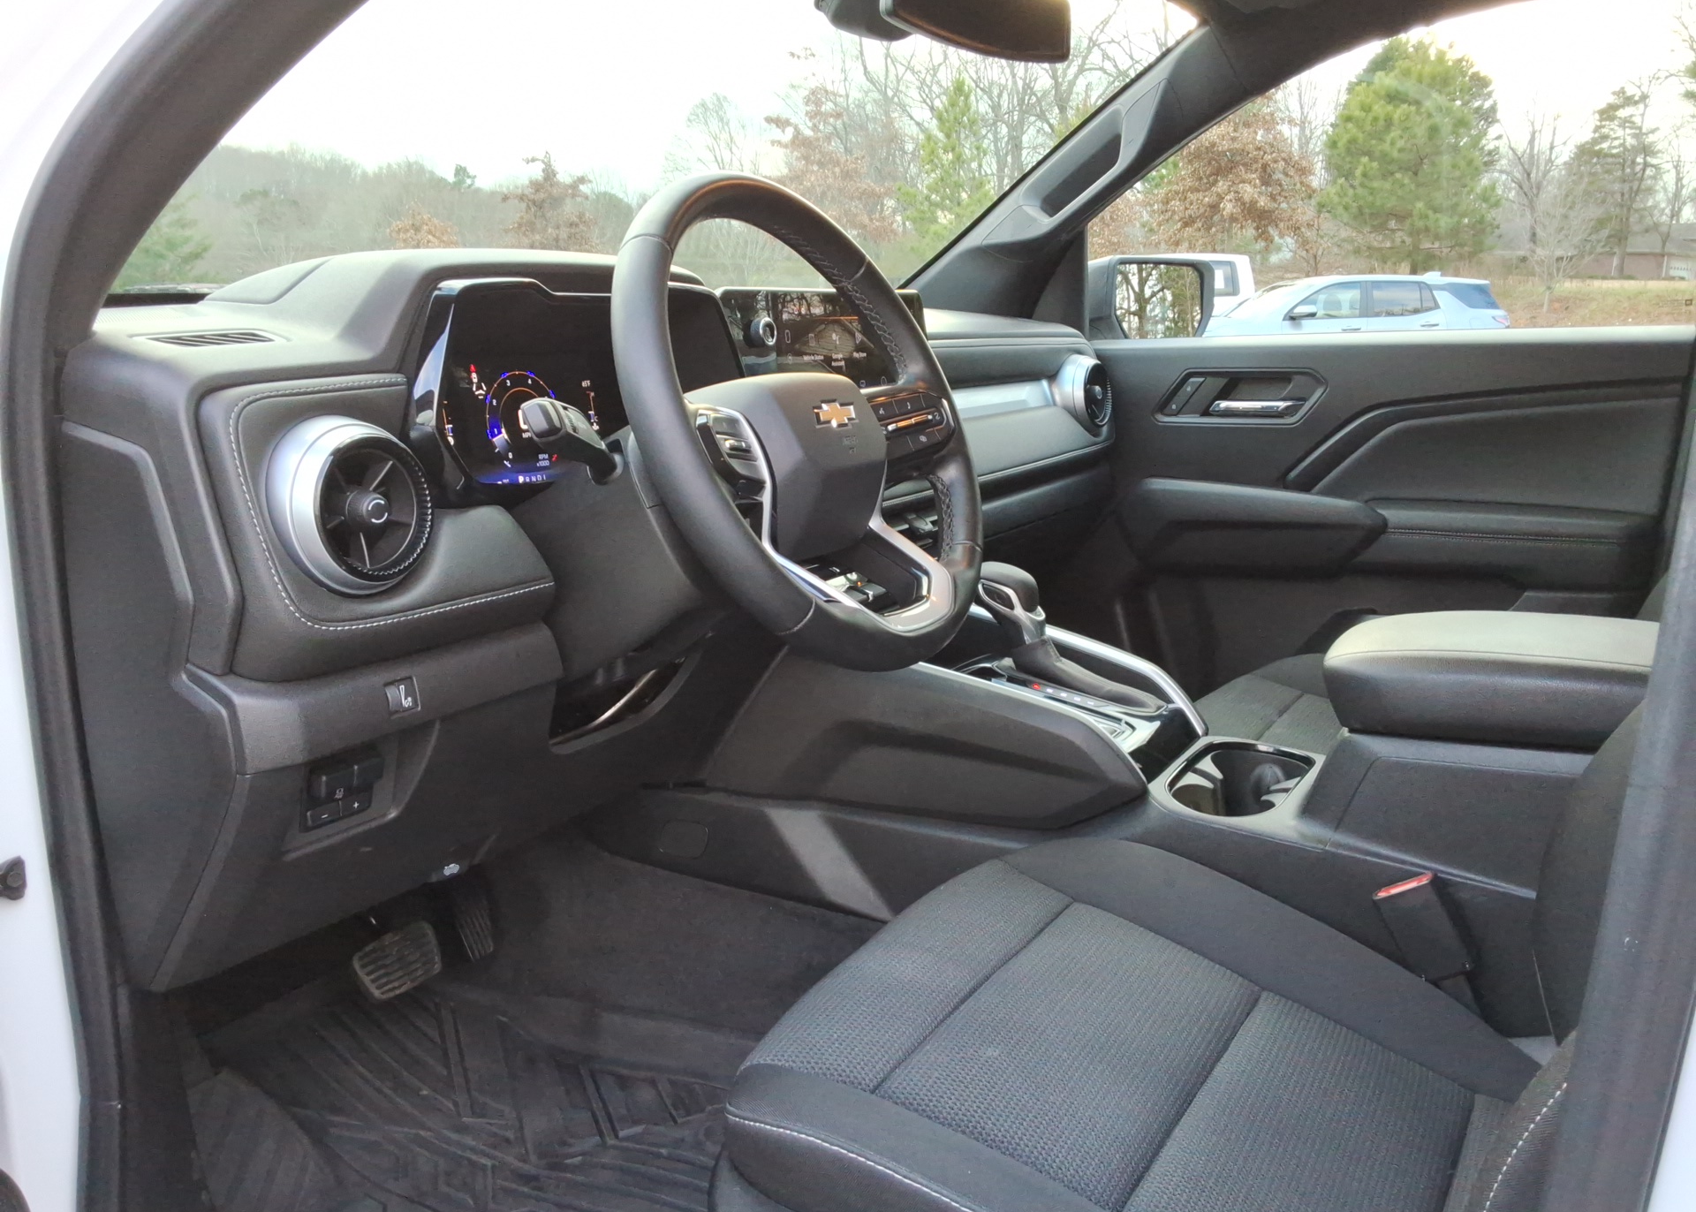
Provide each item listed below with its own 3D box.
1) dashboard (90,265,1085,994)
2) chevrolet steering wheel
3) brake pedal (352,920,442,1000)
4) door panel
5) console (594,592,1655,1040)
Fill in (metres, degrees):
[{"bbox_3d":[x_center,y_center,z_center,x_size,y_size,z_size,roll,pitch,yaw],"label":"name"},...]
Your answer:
[{"bbox_3d":[-0.135,-0.110,1.496,0.510,0.520,1.440,4,13,30],"label":"dashboard"},{"bbox_3d":[-0.043,-0.131,0.996,0.100,0.365,0.380,-23,-1,33],"label":"chevrolet steering wheel"},{"bbox_3d":[-0.450,0.356,1.383,0.030,0.060,0.080,-37,-9,32],"label":"brake pedal"},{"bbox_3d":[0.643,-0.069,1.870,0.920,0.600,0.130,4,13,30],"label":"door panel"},{"bbox_3d":[0.257,0.125,1.313,1.000,0.340,0.320,4,13,30],"label":"console"}]

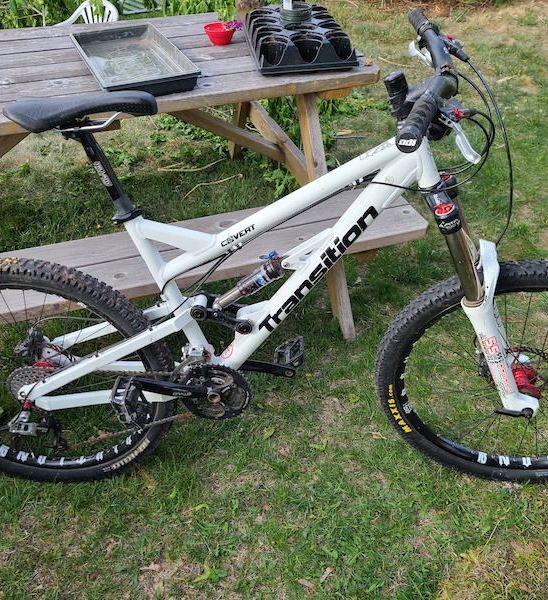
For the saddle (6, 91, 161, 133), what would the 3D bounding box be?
[{"bbox_3d":[-0.338,-0.331,1.051,0.275,0.068,0.140,-3,33,4],"label":"saddle"}]

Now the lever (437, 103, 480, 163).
[{"bbox_3d":[0.246,-0.247,0.815,0.095,0.048,0.165,29,42,0],"label":"lever"}]

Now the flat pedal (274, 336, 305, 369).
[{"bbox_3d":[0.041,0.140,1.522,0.088,0.027,0.092,-36,26,23],"label":"flat pedal"}]

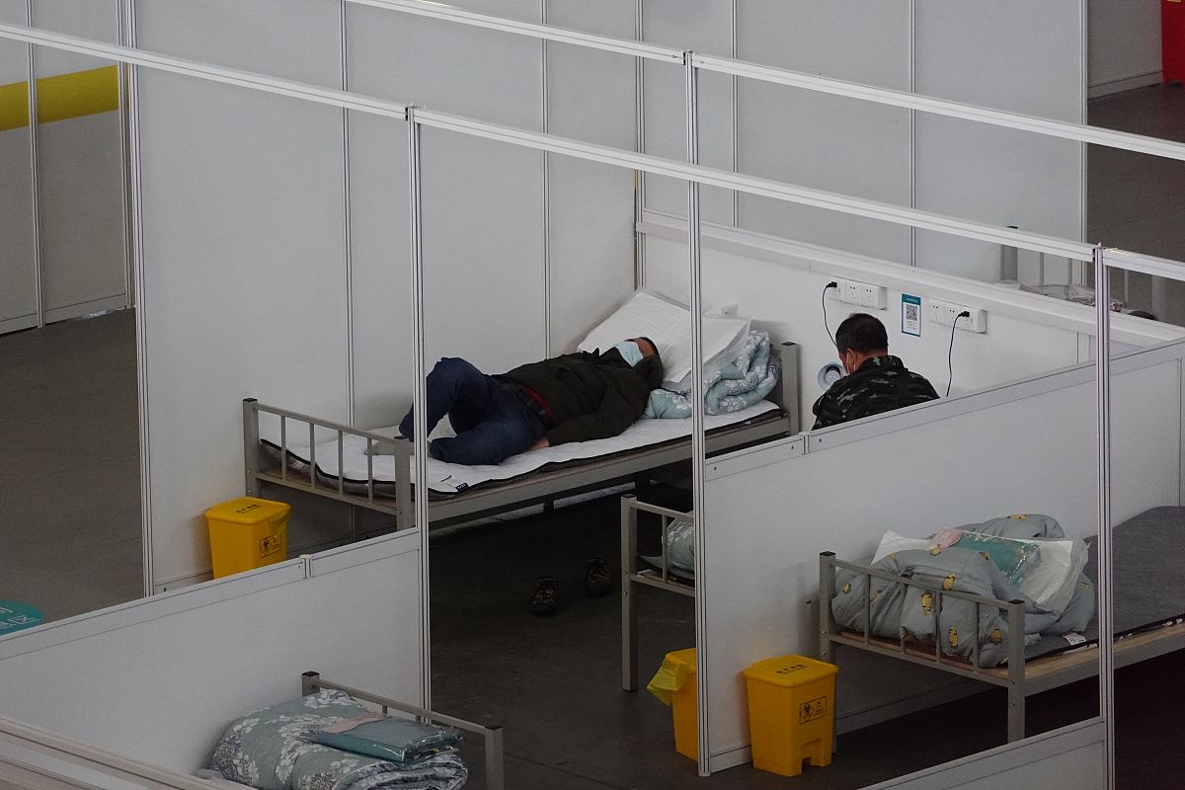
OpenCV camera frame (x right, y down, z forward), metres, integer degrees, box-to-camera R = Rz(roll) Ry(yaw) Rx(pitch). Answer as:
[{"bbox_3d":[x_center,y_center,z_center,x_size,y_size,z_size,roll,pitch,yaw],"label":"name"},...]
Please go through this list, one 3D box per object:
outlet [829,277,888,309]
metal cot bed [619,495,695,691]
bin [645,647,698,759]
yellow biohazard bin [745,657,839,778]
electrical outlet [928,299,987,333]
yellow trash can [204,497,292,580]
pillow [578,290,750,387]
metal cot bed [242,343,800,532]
[{"bbox_3d":[1.007,-0.395,25.002,0.046,0.088,0.262,-14,19,-41],"label":"outlet"},{"bbox_3d":[1.155,0.595,23.564,2.030,0.705,0.900,-14,19,-41],"label":"metal cot bed"},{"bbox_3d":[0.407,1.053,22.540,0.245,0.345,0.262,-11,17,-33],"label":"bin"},{"bbox_3d":[0.681,1.095,22.354,0.245,0.345,0.220,-14,19,-41],"label":"yellow biohazard bin"},{"bbox_3d":[1.366,-0.305,24.623,0.046,0.088,0.260,-14,19,-41],"label":"electrical outlet"},{"bbox_3d":[-1.277,0.585,24.531,0.225,0.345,0.245,10,18,37],"label":"yellow trash can"},{"bbox_3d":[0.274,-0.191,25.534,0.610,0.120,0.405,14,47,46],"label":"pillow"},{"bbox_3d":[-0.250,0.254,25.030,2.030,0.705,0.890,-14,19,-41],"label":"metal cot bed"}]

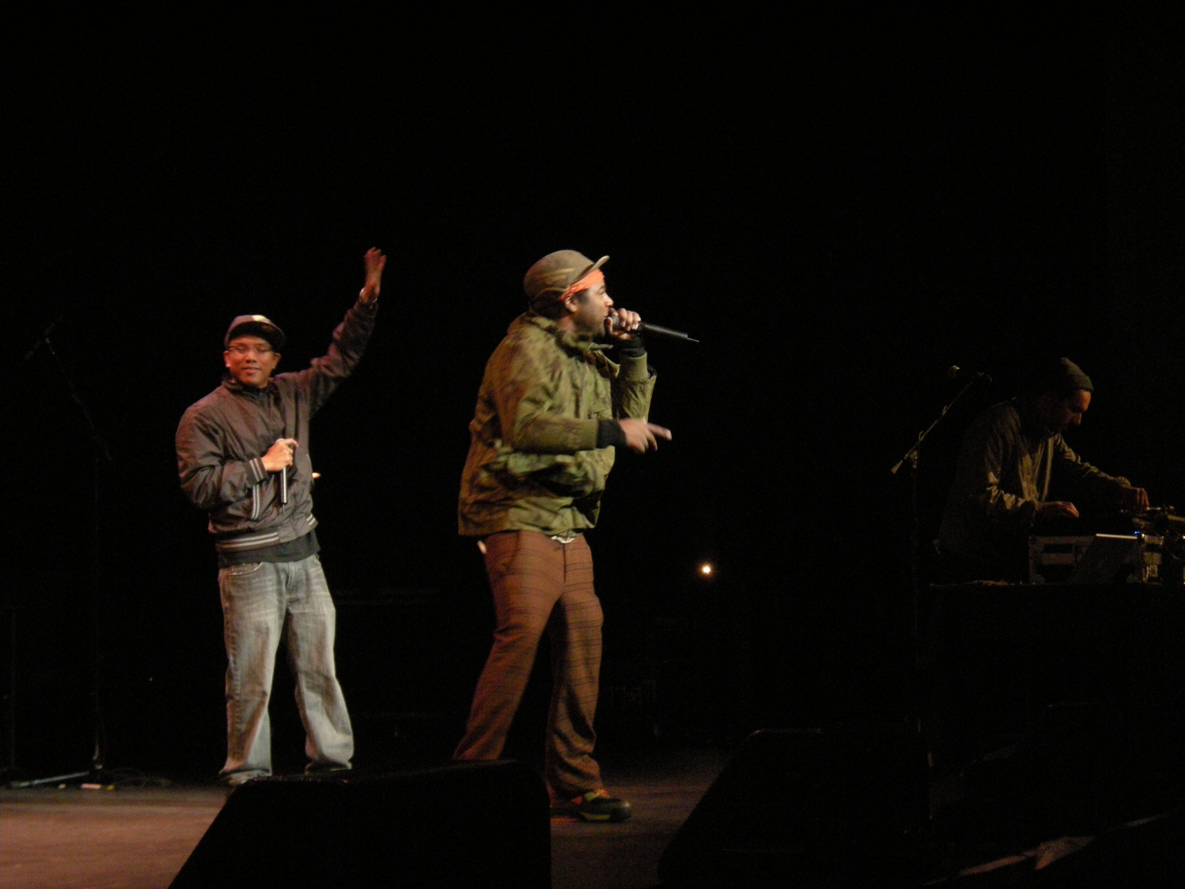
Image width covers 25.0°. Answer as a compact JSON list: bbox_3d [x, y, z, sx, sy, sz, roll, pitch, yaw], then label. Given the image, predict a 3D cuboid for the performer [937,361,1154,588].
[{"bbox_3d":[1.737,0.475,10.291,0.740,1.625,0.580,-2,-4,28],"label":"performer"}]

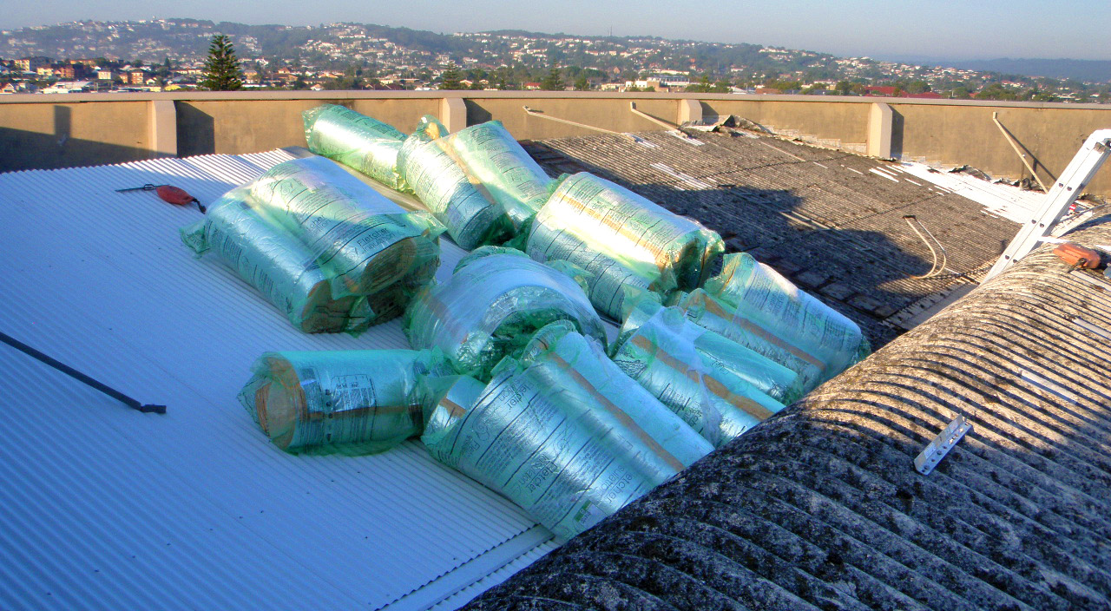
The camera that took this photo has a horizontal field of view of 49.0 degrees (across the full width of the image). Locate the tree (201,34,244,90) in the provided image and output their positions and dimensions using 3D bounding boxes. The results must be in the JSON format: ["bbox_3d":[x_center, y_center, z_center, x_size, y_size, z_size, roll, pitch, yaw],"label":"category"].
[{"bbox_3d":[-47.900,-31.800,176.360,6.000,14.500,6.000,-2,11,-15],"label":"tree"}]

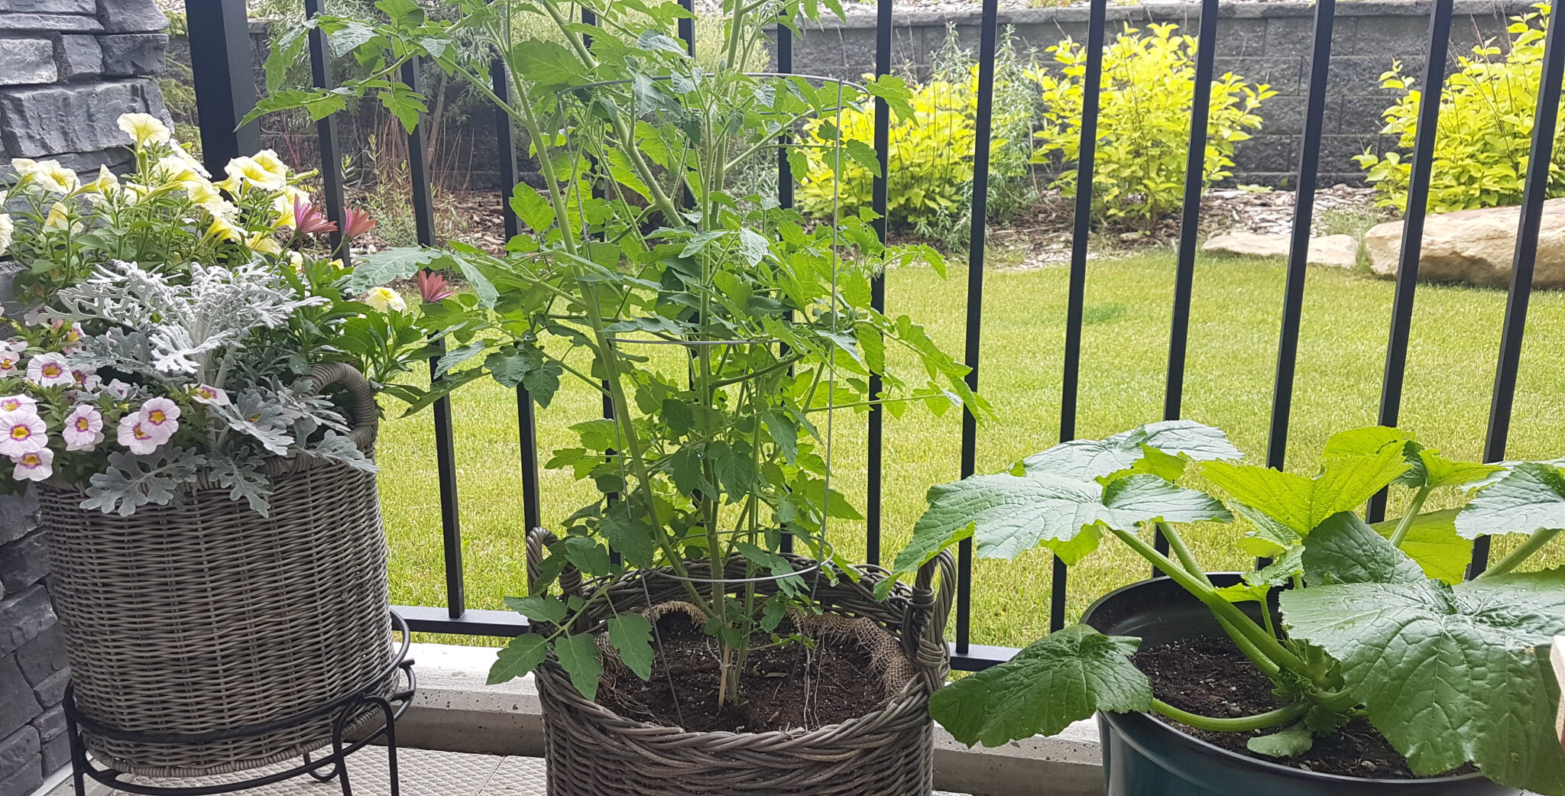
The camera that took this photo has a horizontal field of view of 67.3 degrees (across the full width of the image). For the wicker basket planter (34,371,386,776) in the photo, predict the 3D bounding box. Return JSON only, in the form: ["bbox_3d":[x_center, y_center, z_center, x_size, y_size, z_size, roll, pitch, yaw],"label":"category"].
[{"bbox_3d":[-0.573,0.147,1.216,0.315,0.348,0.315,2,15,10],"label":"wicker basket planter"}]

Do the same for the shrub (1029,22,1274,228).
[{"bbox_3d":[1.738,-1.291,5.593,1.103,0.940,1.050,2,15,10],"label":"shrub"}]

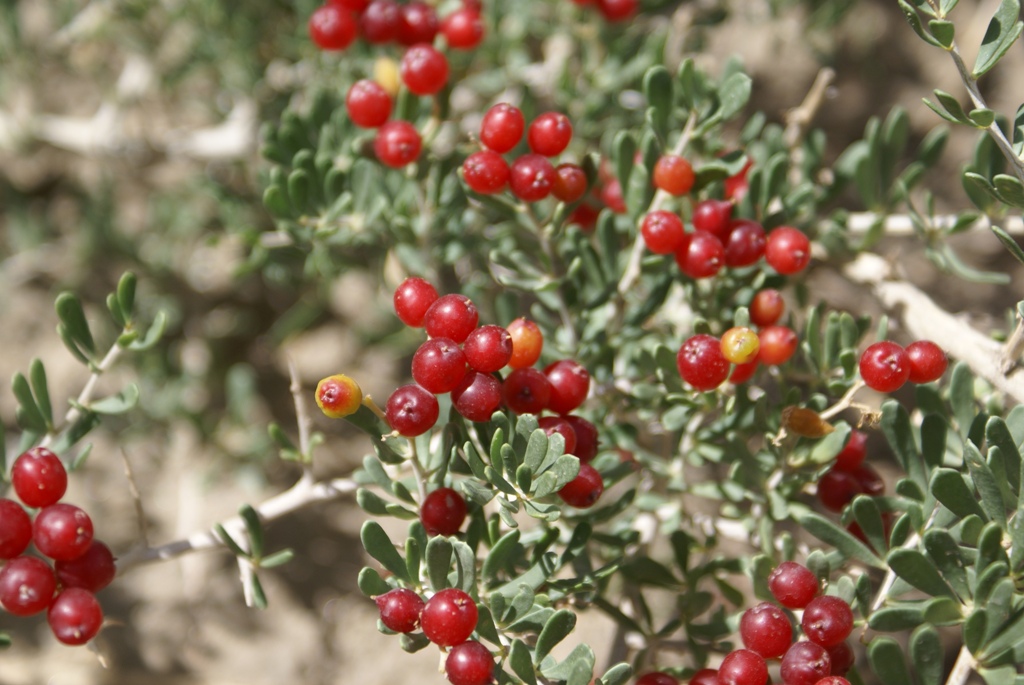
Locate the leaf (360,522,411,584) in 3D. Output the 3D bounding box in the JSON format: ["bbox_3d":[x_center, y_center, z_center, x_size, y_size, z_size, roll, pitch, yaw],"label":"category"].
[{"bbox_3d":[-0.023,0.039,0.557,0.005,0.014,0.002,-43,15,-25],"label":"leaf"}]

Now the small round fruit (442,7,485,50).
[{"bbox_3d":[-0.011,-0.071,0.670,0.010,0.010,0.010,0,40,0],"label":"small round fruit"}]

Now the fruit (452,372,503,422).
[{"bbox_3d":[-0.006,0.010,0.563,0.009,0.010,0.010,0,37,0],"label":"fruit"}]

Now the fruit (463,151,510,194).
[{"bbox_3d":[-0.005,-0.032,0.555,0.009,0.008,0.008,0,35,0],"label":"fruit"}]

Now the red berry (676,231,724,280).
[{"bbox_3d":[0.040,-0.019,0.640,0.010,0.010,0.010,0,40,0],"label":"red berry"}]

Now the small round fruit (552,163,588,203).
[{"bbox_3d":[0.012,-0.032,0.605,0.007,0.008,0.008,0,37,0],"label":"small round fruit"}]

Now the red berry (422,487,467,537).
[{"bbox_3d":[-0.012,0.030,0.535,0.008,0.009,0.008,0,35,0],"label":"red berry"}]

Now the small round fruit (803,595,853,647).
[{"bbox_3d":[0.063,0.056,0.595,0.010,0.010,0.010,0,40,0],"label":"small round fruit"}]

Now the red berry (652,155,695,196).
[{"bbox_3d":[0.035,-0.036,0.645,0.009,0.009,0.009,0,40,0],"label":"red berry"}]

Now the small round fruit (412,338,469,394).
[{"bbox_3d":[-0.013,0.004,0.527,0.010,0.010,0.010,0,35,0],"label":"small round fruit"}]

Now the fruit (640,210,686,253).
[{"bbox_3d":[0.028,-0.020,0.550,0.008,0.008,0.008,0,35,0],"label":"fruit"}]

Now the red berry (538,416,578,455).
[{"bbox_3d":[0.009,0.018,0.575,0.008,0.008,0.008,0,37,0],"label":"red berry"}]

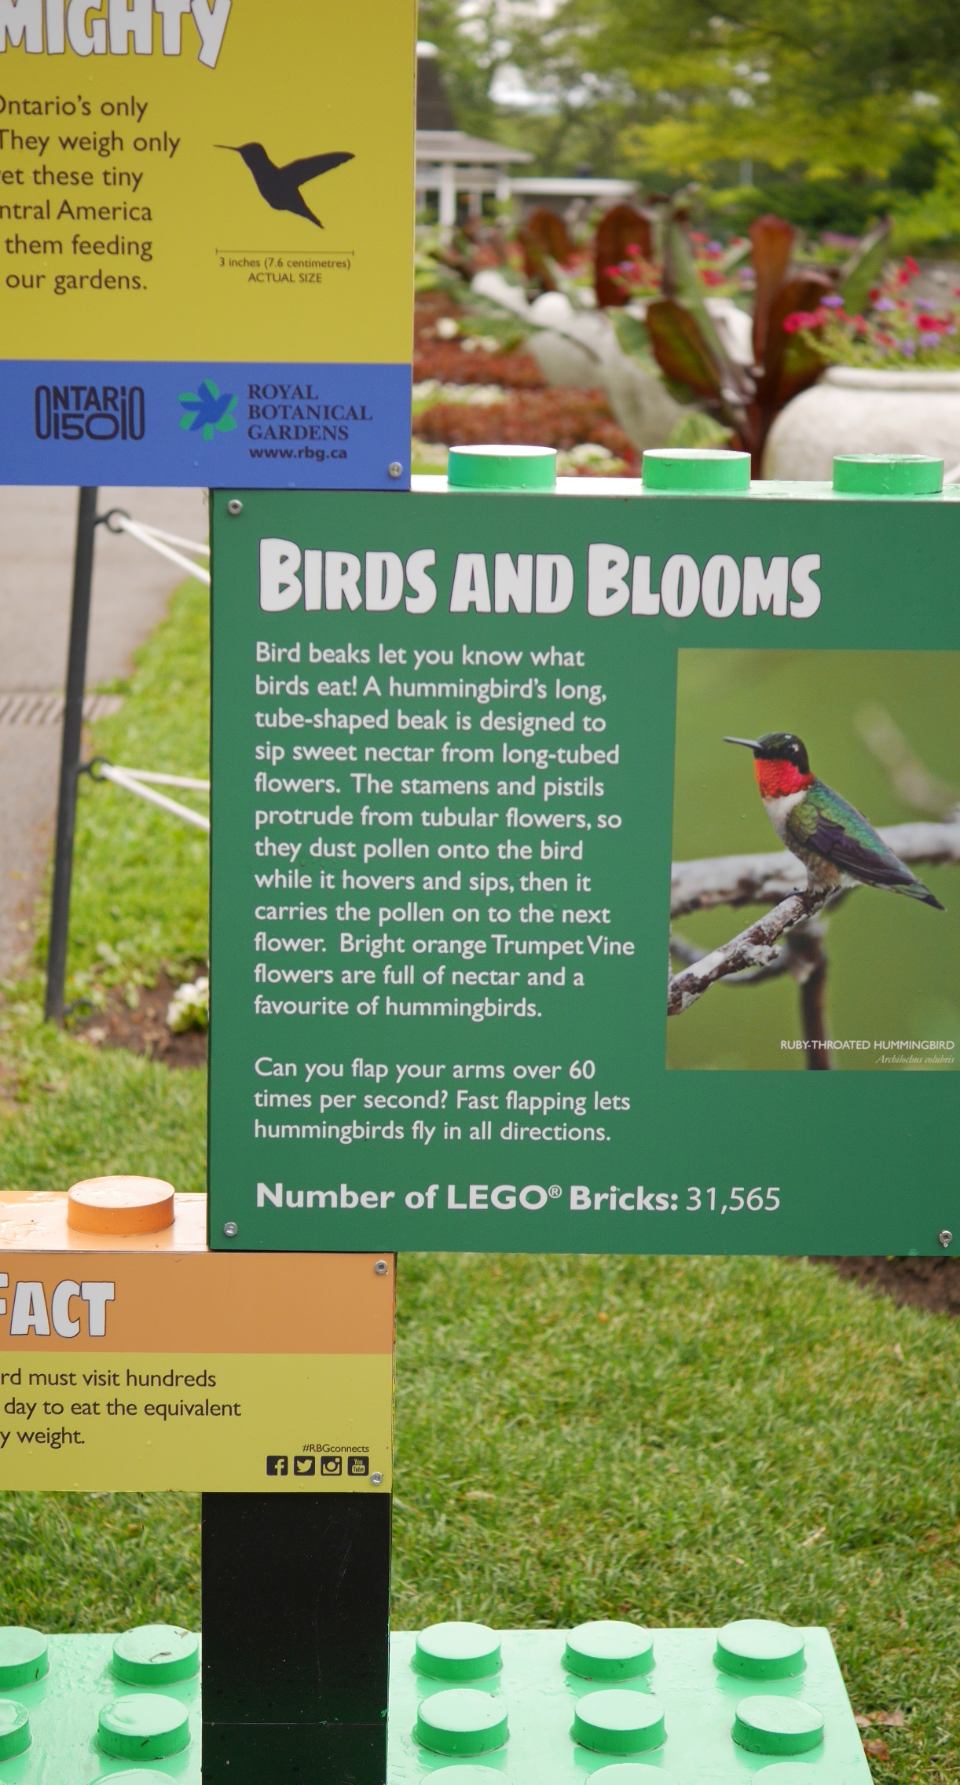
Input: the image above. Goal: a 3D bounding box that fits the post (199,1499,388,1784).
[{"bbox_3d":[-0.115,0.474,1.961,0.115,0.251,0.115,1,12,-2],"label":"post"}]

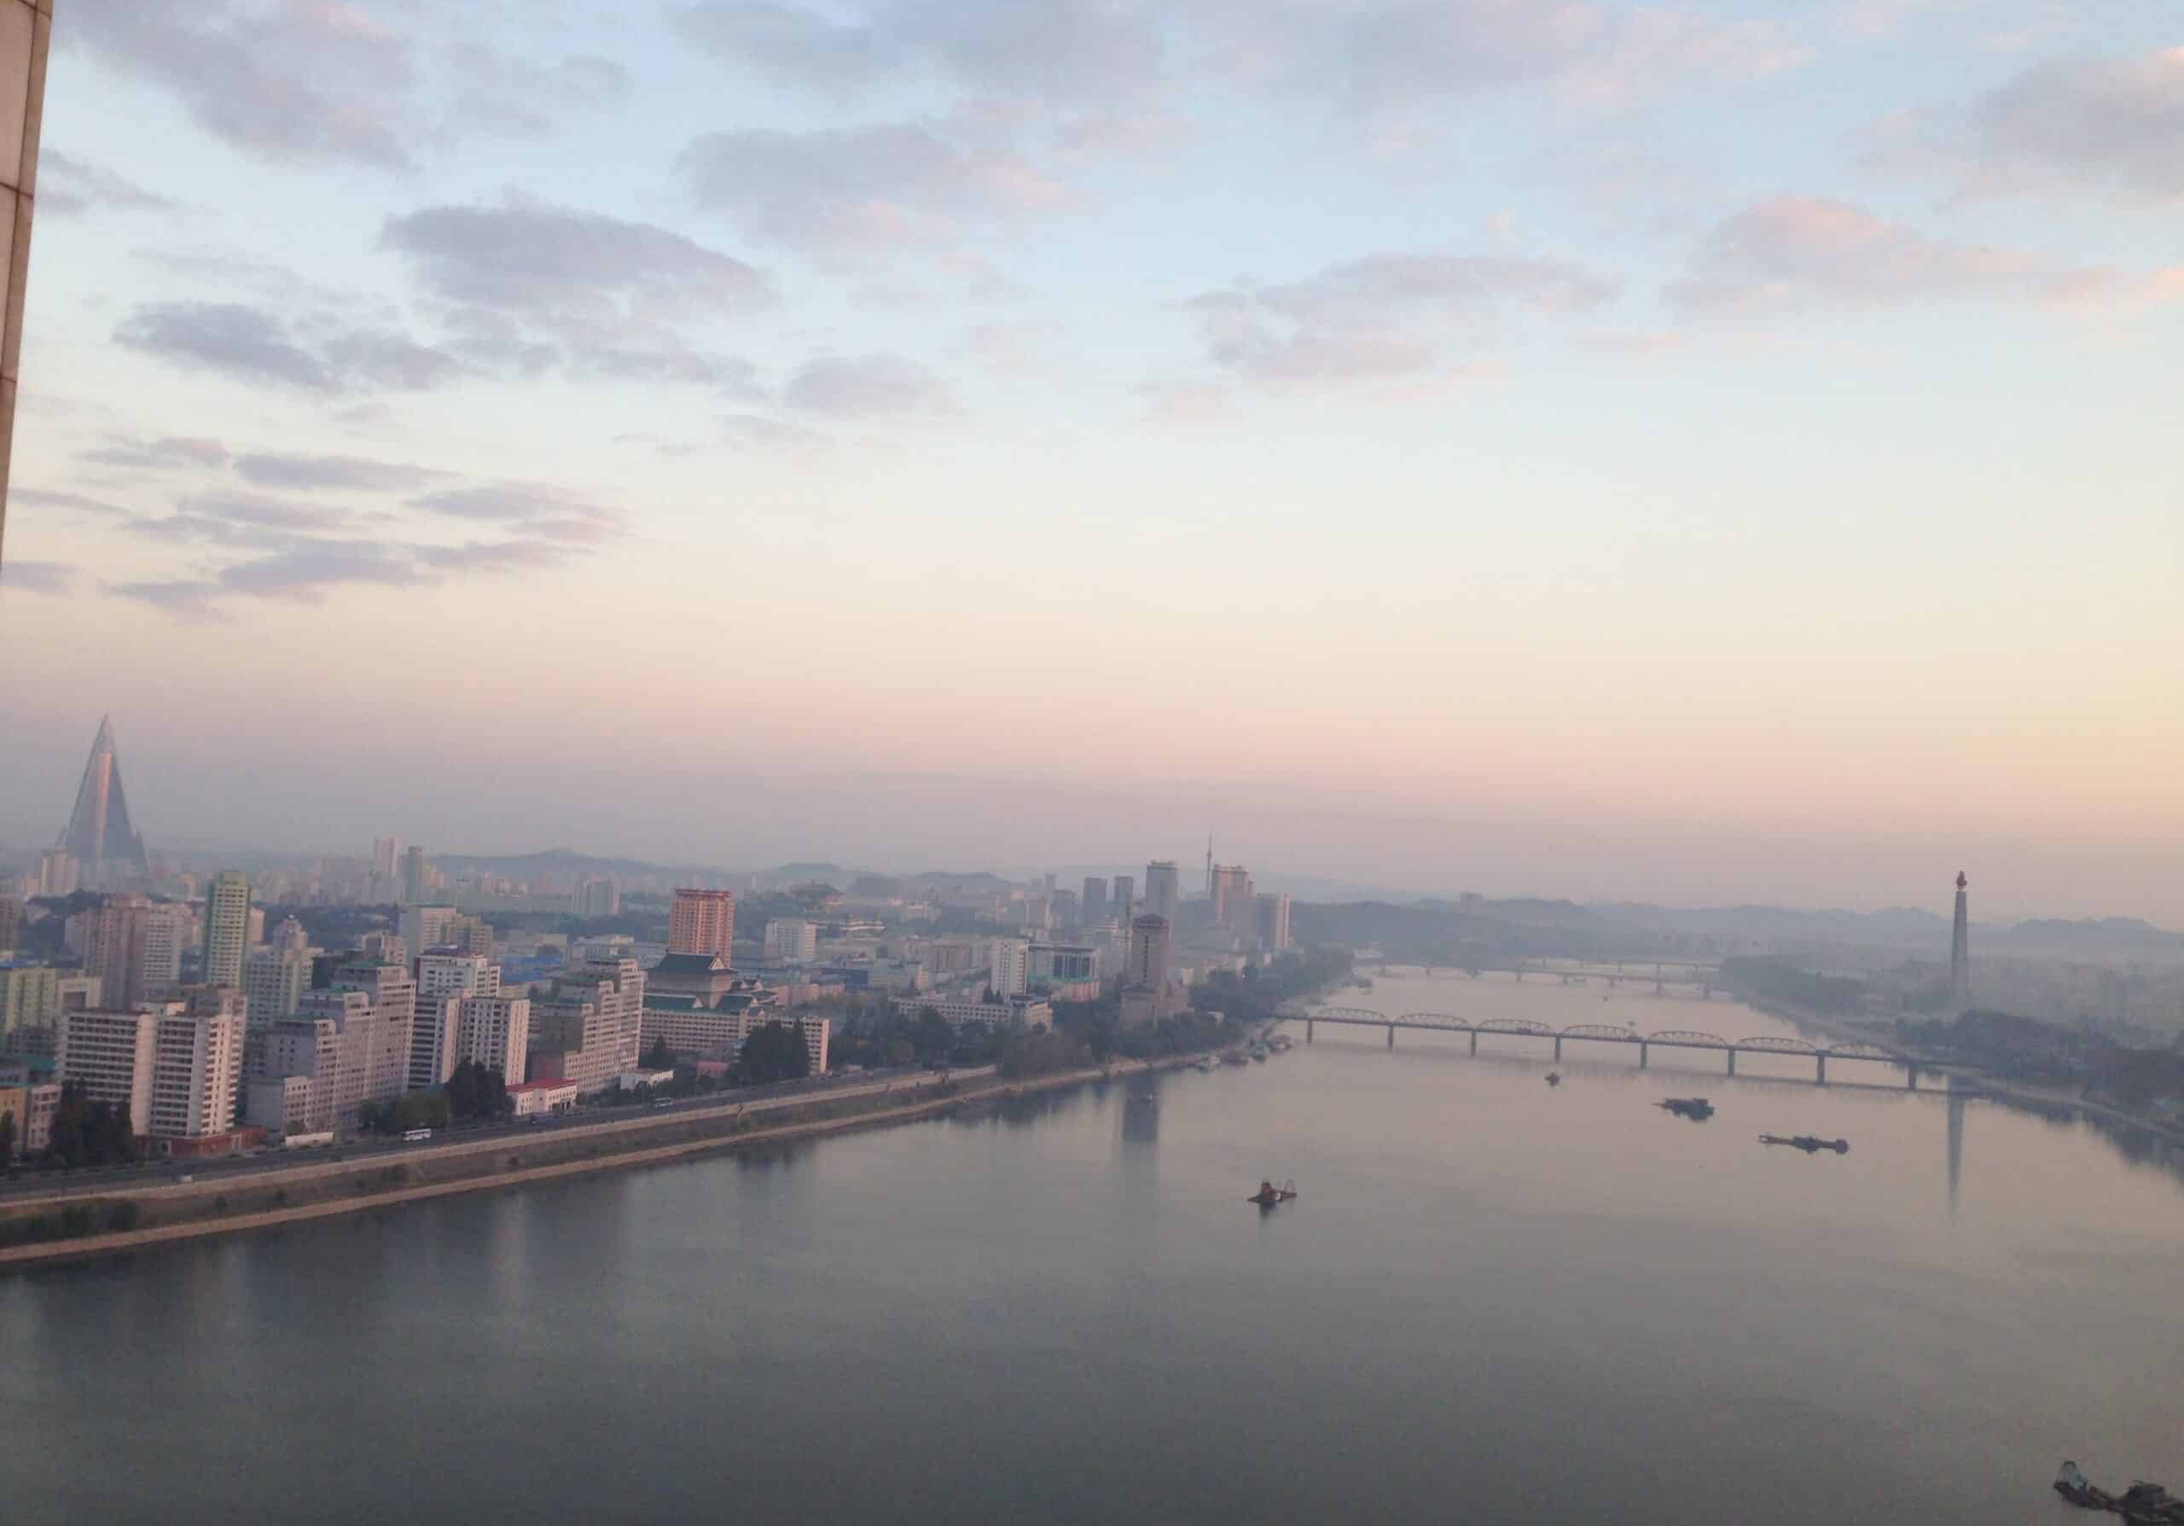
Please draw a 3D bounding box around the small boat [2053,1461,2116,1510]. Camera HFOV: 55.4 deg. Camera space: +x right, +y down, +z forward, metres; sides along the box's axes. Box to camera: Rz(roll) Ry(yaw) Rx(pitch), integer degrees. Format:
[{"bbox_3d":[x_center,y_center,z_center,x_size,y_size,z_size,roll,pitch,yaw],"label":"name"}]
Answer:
[{"bbox_3d":[189.620,138.520,398.960,3.700,5.400,11.500,5,-4,-30],"label":"small boat"}]

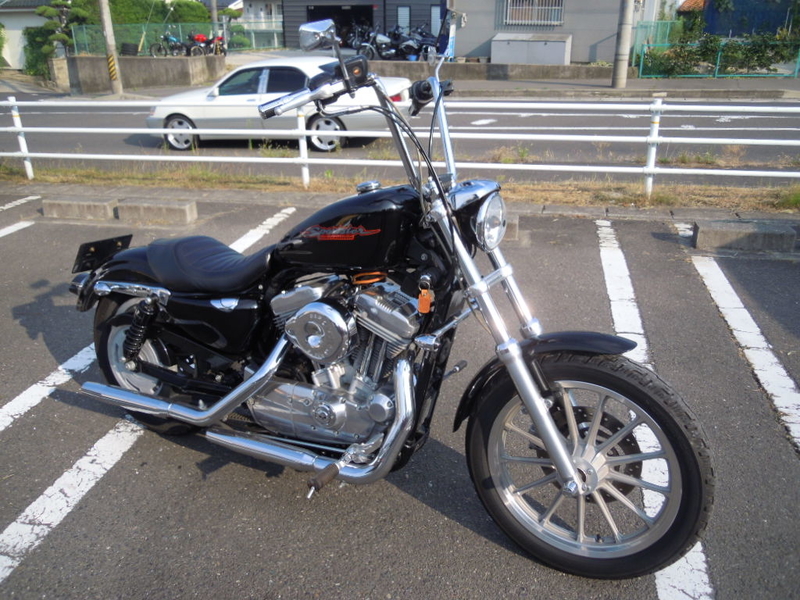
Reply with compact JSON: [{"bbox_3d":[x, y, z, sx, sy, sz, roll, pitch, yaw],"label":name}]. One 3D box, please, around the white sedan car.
[{"bbox_3d":[-2.270,-3.645,12.020,4.780,1.440,1.760,4,24,11],"label":"white sedan car"}]

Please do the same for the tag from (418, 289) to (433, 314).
[{"bbox_3d":[0.068,0.004,1.757,0.035,0.070,0.008,5,23,14],"label":"tag"}]

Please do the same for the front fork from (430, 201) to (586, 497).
[{"bbox_3d":[0.312,0.101,1.744,0.100,0.851,0.250,-25,0,31],"label":"front fork"}]

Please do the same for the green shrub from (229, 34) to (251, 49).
[{"bbox_3d":[-7.565,-12.184,30.500,1.050,0.700,1.000,-6,24,-11],"label":"green shrub"}]

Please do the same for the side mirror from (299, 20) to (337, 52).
[{"bbox_3d":[-0.178,-0.589,1.446,0.040,0.075,0.110,23,33,37],"label":"side mirror"}]

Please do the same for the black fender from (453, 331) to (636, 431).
[{"bbox_3d":[0.383,0.249,1.774,0.475,0.385,0.140,12,18,26],"label":"black fender"}]

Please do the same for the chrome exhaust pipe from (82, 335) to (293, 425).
[{"bbox_3d":[-0.693,0.212,2.039,0.870,0.360,0.120,11,16,23],"label":"chrome exhaust pipe"}]

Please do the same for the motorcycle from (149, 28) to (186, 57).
[{"bbox_3d":[-8.656,-9.632,24.300,1.950,1.080,0.720,-19,28,-36],"label":"motorcycle"}]

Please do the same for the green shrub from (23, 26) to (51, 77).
[{"bbox_3d":[-13.613,-9.332,24.300,1.100,1.850,1.050,-13,26,-25],"label":"green shrub"}]

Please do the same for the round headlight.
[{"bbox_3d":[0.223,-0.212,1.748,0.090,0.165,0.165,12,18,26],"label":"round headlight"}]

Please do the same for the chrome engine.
[{"bbox_3d":[-0.162,0.160,2.015,0.550,0.500,0.400,11,16,23],"label":"chrome engine"}]

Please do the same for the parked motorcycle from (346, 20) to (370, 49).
[{"bbox_3d":[-1.764,-11.241,27.500,0.800,1.150,2.100,10,25,26],"label":"parked motorcycle"}]

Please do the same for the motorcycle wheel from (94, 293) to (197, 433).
[{"bbox_3d":[-0.889,0.200,2.400,0.645,0.645,0.150,11,17,25],"label":"motorcycle wheel"}]

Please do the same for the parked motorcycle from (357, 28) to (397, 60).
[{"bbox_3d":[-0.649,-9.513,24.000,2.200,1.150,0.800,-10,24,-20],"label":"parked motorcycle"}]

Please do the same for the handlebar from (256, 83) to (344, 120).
[{"bbox_3d":[-0.222,-0.472,1.523,0.225,0.065,0.090,-26,32,-23],"label":"handlebar"}]

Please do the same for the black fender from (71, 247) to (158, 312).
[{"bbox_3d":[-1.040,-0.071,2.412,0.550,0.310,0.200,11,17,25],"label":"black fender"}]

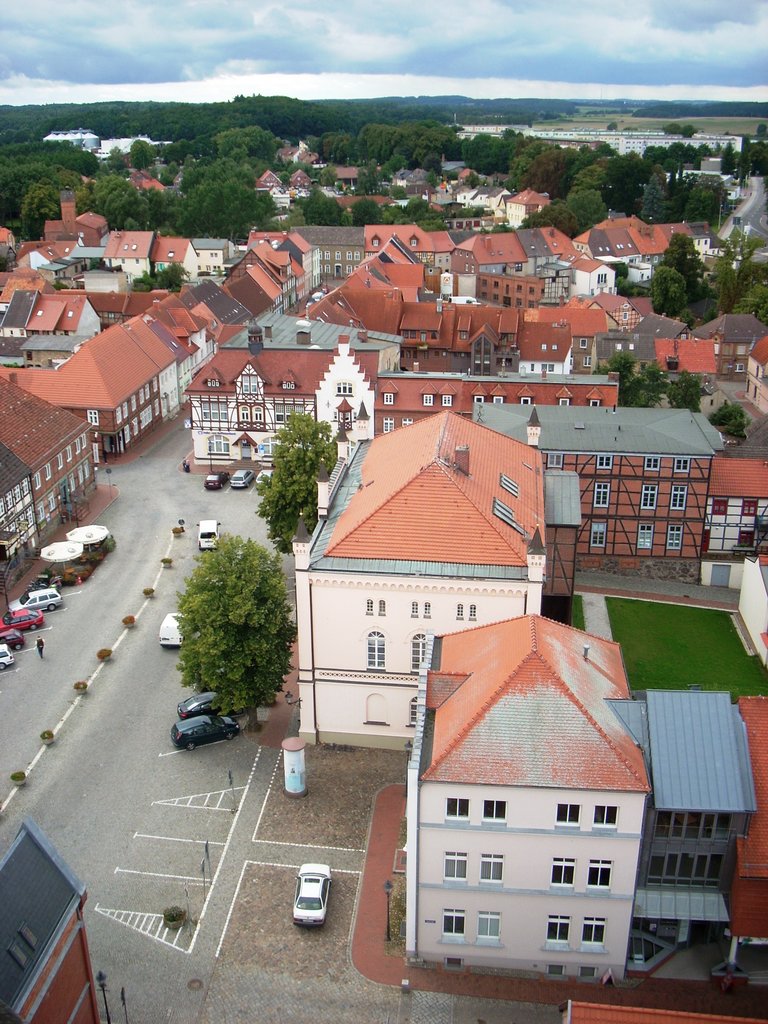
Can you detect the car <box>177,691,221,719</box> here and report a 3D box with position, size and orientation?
[{"bbox_3d":[-11.869,13.131,75.511,4.500,1.460,1.780,-9,23,-23],"label":"car"}]

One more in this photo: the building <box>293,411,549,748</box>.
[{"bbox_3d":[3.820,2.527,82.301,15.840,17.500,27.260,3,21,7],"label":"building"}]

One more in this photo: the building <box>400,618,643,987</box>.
[{"bbox_3d":[7.389,13.107,58.605,11.240,15.000,14.690,2,21,5],"label":"building"}]

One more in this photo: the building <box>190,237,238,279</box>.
[{"bbox_3d":[-42.011,-61.634,262.978,8.900,8.200,9.000,3,21,8],"label":"building"}]

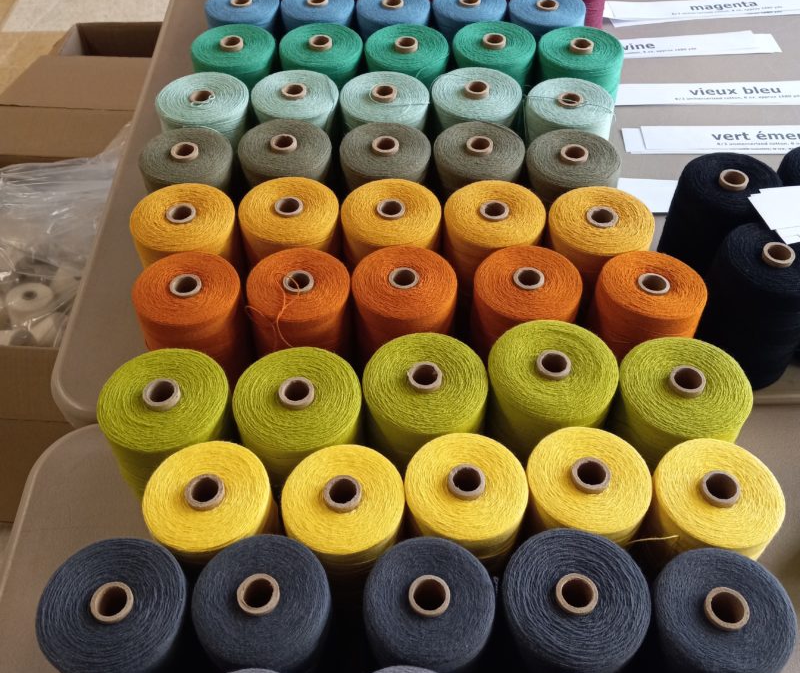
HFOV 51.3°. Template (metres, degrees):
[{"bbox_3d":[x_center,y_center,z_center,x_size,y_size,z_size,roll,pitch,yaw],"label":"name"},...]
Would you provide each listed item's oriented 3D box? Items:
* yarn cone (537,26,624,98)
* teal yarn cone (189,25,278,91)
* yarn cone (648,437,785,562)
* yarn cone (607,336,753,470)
[{"bbox_3d":[0.167,-0.229,0.797,0.077,0.109,0.077,-2,49,0],"label":"yarn cone"},{"bbox_3d":[-0.154,-0.235,0.803,0.078,0.104,0.078,-1,49,0],"label":"teal yarn cone"},{"bbox_3d":[0.177,0.119,0.497,0.071,0.109,0.071,-2,49,0],"label":"yarn cone"},{"bbox_3d":[0.176,0.062,0.545,0.080,0.109,0.080,-2,49,0],"label":"yarn cone"}]

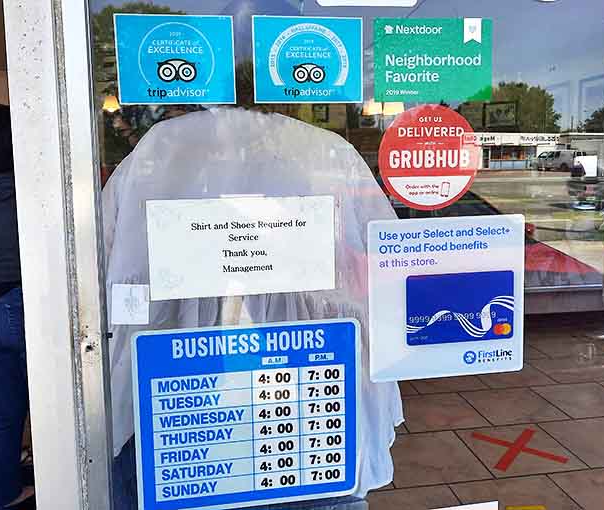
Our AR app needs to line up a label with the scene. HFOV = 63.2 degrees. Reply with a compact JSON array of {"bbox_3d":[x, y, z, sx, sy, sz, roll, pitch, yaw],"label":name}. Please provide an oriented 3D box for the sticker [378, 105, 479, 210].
[{"bbox_3d":[0.170,-0.129,0.657,0.139,0.139,0.003,-3,6,-8],"label":"sticker"}]

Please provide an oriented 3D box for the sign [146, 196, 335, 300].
[{"bbox_3d":[-0.074,-0.010,0.633,0.238,0.125,0.004,-2,6,-8],"label":"sign"}]

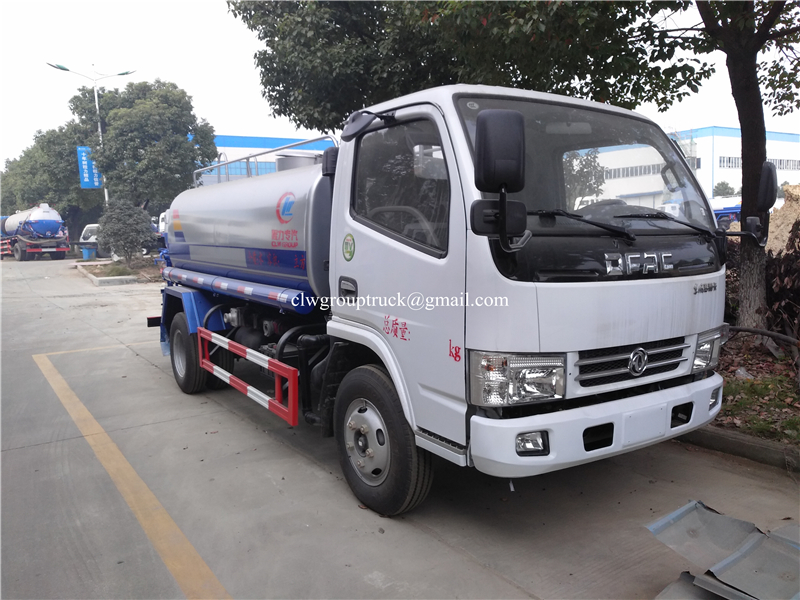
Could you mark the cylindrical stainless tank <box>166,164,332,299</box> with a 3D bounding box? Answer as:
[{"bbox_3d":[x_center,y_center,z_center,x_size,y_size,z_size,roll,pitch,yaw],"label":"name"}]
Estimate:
[{"bbox_3d":[-0.870,-0.577,5.802,1.613,1.131,3.624,-4,7,-34],"label":"cylindrical stainless tank"}]

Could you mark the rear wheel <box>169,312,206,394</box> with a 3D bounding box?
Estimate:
[{"bbox_3d":[-1.970,0.490,5.919,0.205,0.790,0.790,-3,7,-34],"label":"rear wheel"}]

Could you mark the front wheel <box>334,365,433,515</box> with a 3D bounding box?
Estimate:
[{"bbox_3d":[-0.109,0.771,3.451,0.205,0.790,0.790,-3,7,-34],"label":"front wheel"}]

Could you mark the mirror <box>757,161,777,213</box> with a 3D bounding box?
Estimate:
[{"bbox_3d":[2.034,-0.623,3.443,0.090,0.270,0.180,6,8,43],"label":"mirror"}]

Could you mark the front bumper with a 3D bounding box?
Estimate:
[{"bbox_3d":[1.087,0.561,3.037,1.790,0.300,0.240,-3,7,-34],"label":"front bumper"}]

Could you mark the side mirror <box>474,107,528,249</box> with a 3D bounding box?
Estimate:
[{"bbox_3d":[0.353,-0.419,2.247,0.220,0.510,0.150,-1,6,-14],"label":"side mirror"}]

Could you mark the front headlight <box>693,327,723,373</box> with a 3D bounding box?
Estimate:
[{"bbox_3d":[1.621,0.266,3.427,0.380,0.220,0.230,-3,7,-34],"label":"front headlight"}]

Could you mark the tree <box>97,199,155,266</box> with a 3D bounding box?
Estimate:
[{"bbox_3d":[-10.030,-2.478,22.869,2.050,2.500,2.050,-2,7,-23],"label":"tree"}]

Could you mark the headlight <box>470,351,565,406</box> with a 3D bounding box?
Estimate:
[{"bbox_3d":[0.502,0.333,2.675,0.380,0.220,0.230,-3,7,-34],"label":"headlight"}]

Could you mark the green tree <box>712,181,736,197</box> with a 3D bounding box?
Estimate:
[{"bbox_3d":[21.812,-5.348,42.277,2.000,5.285,2.000,4,7,27],"label":"green tree"}]

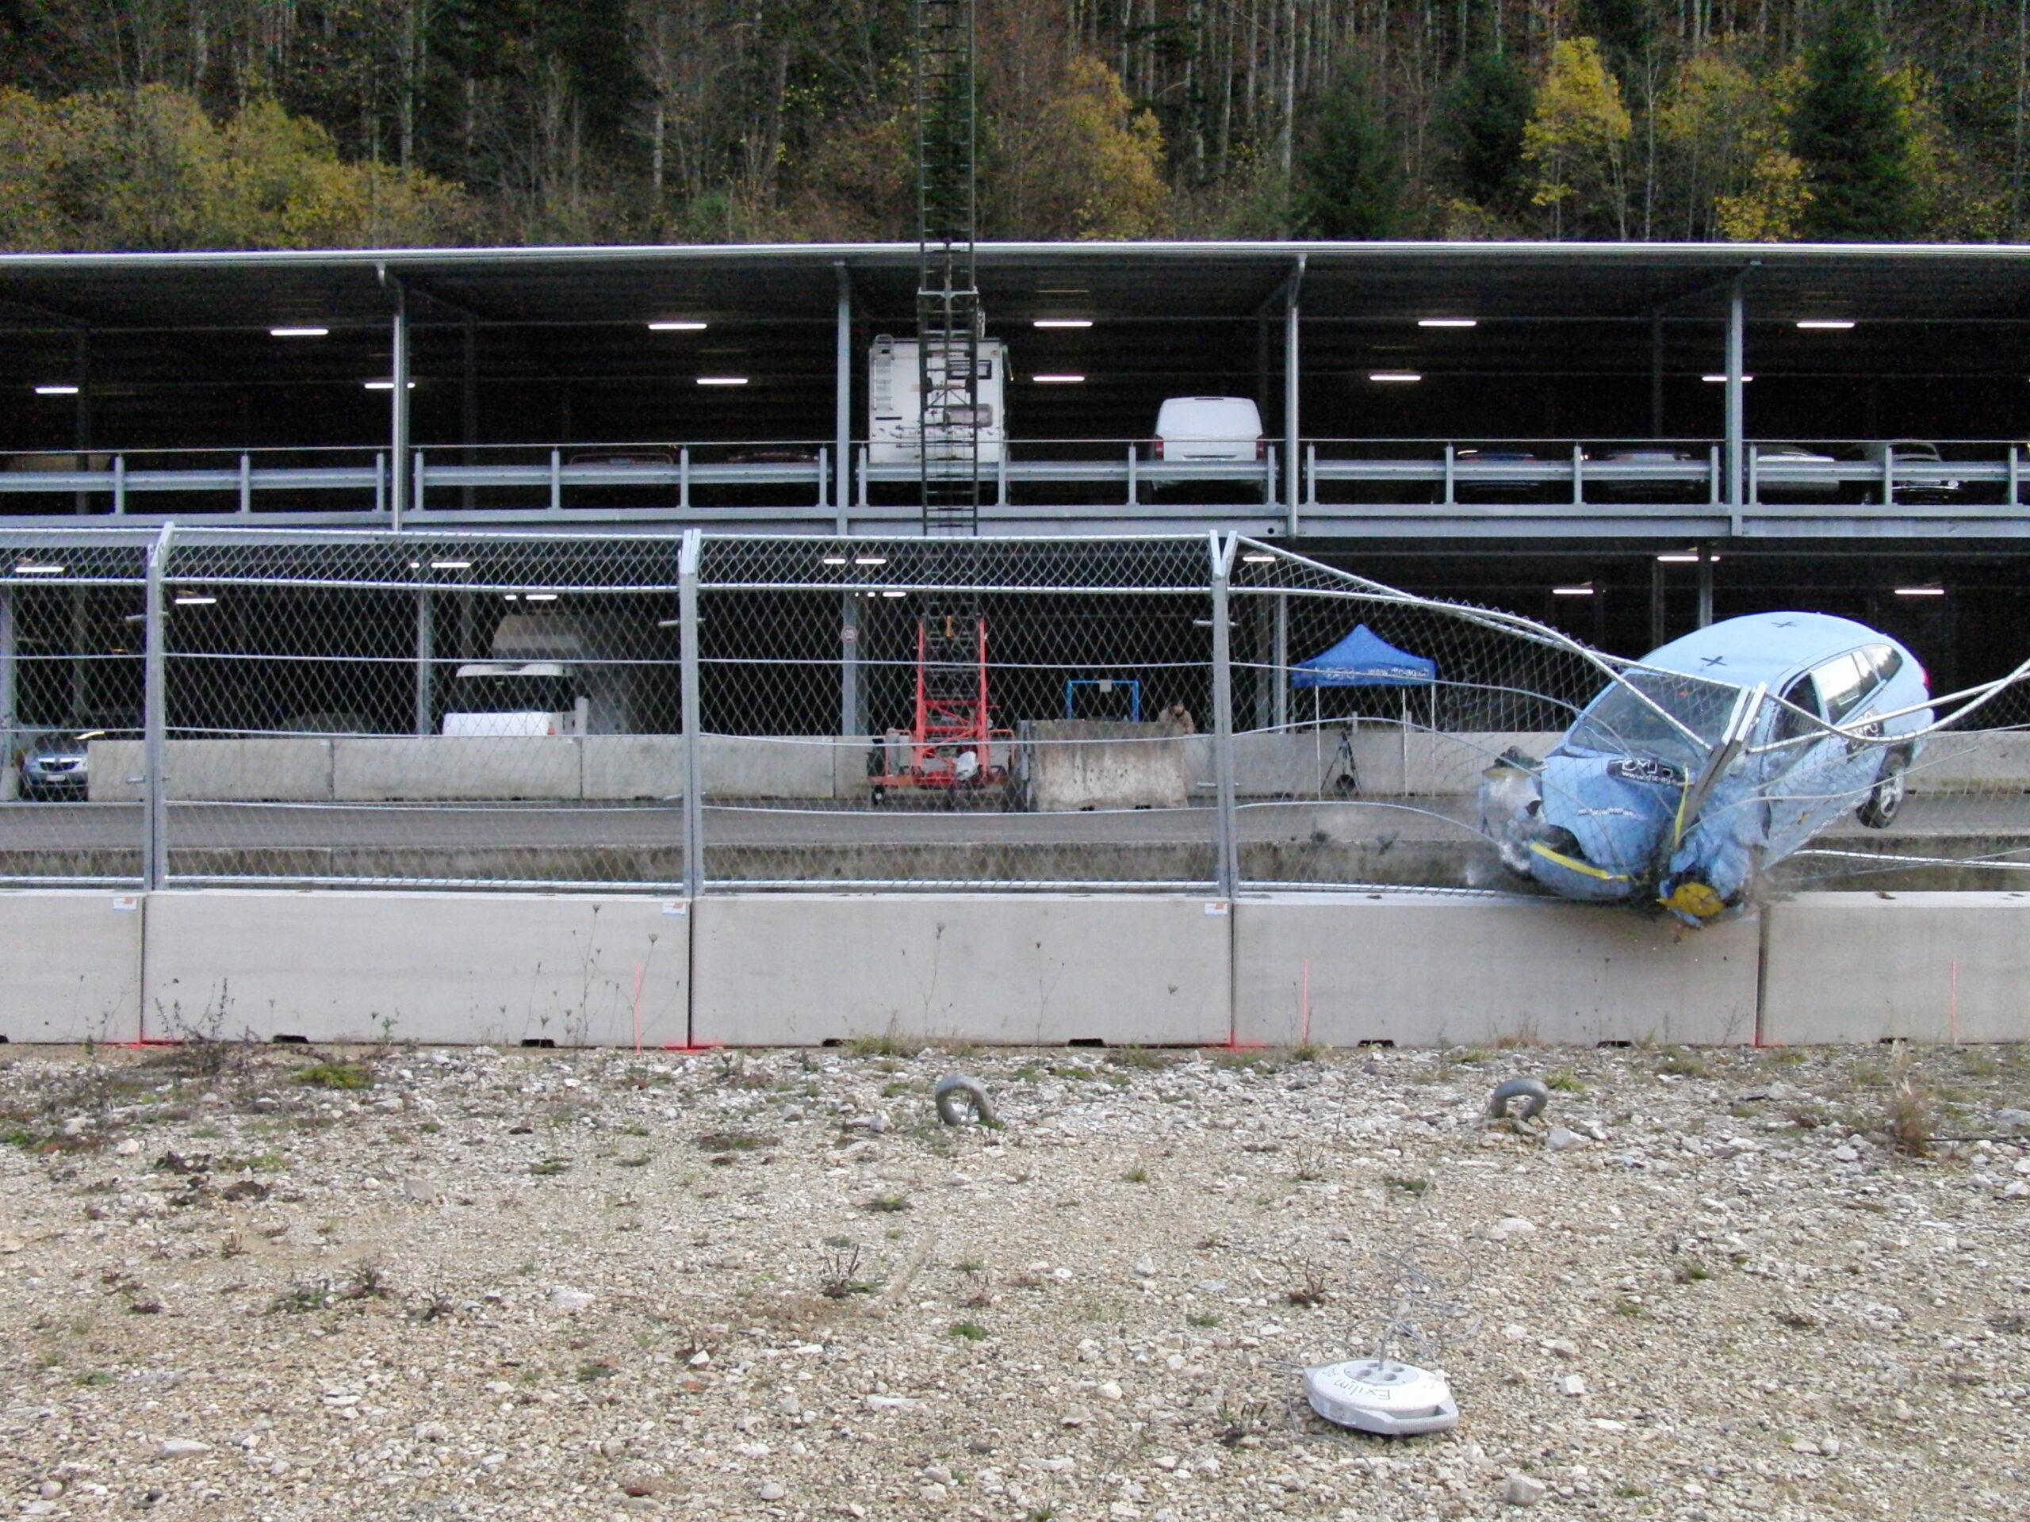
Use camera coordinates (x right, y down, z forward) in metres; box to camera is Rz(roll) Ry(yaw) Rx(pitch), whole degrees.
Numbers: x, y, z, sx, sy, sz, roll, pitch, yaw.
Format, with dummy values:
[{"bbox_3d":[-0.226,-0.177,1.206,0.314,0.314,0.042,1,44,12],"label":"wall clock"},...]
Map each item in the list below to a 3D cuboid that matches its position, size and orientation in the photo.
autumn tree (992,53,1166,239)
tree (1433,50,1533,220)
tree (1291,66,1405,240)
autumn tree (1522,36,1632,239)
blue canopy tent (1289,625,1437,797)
[{"bbox_3d":[2.280,-21.400,75.000,6.100,7.500,5.500,0,1,0],"label":"autumn tree"},{"bbox_3d":[17.290,-22.900,78.000,3.800,6.900,3.700,0,1,0],"label":"tree"},{"bbox_3d":[11.860,-21.200,75.000,4.100,7.000,4.000,0,1,0],"label":"tree"},{"bbox_3d":[19.980,-21.600,75.000,3.900,8.200,3.800,0,1,0],"label":"autumn tree"},{"bbox_3d":[5.300,-0.755,32.200,1.850,2.650,1.850,0,1,-3],"label":"blue canopy tent"}]

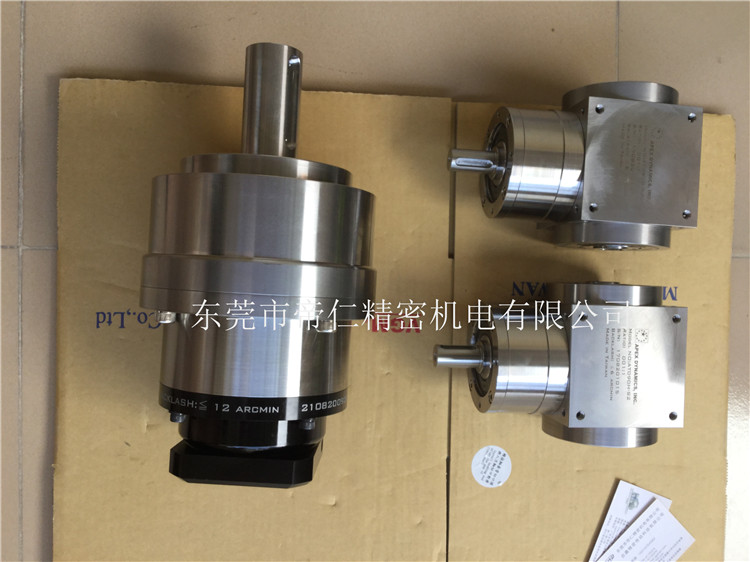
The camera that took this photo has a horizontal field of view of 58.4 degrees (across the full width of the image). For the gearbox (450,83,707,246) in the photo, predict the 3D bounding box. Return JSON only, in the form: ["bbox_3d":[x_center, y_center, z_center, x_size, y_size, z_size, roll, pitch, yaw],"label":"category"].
[{"bbox_3d":[0.149,-0.090,0.536,0.181,0.089,0.124,3,90,-7],"label":"gearbox"}]

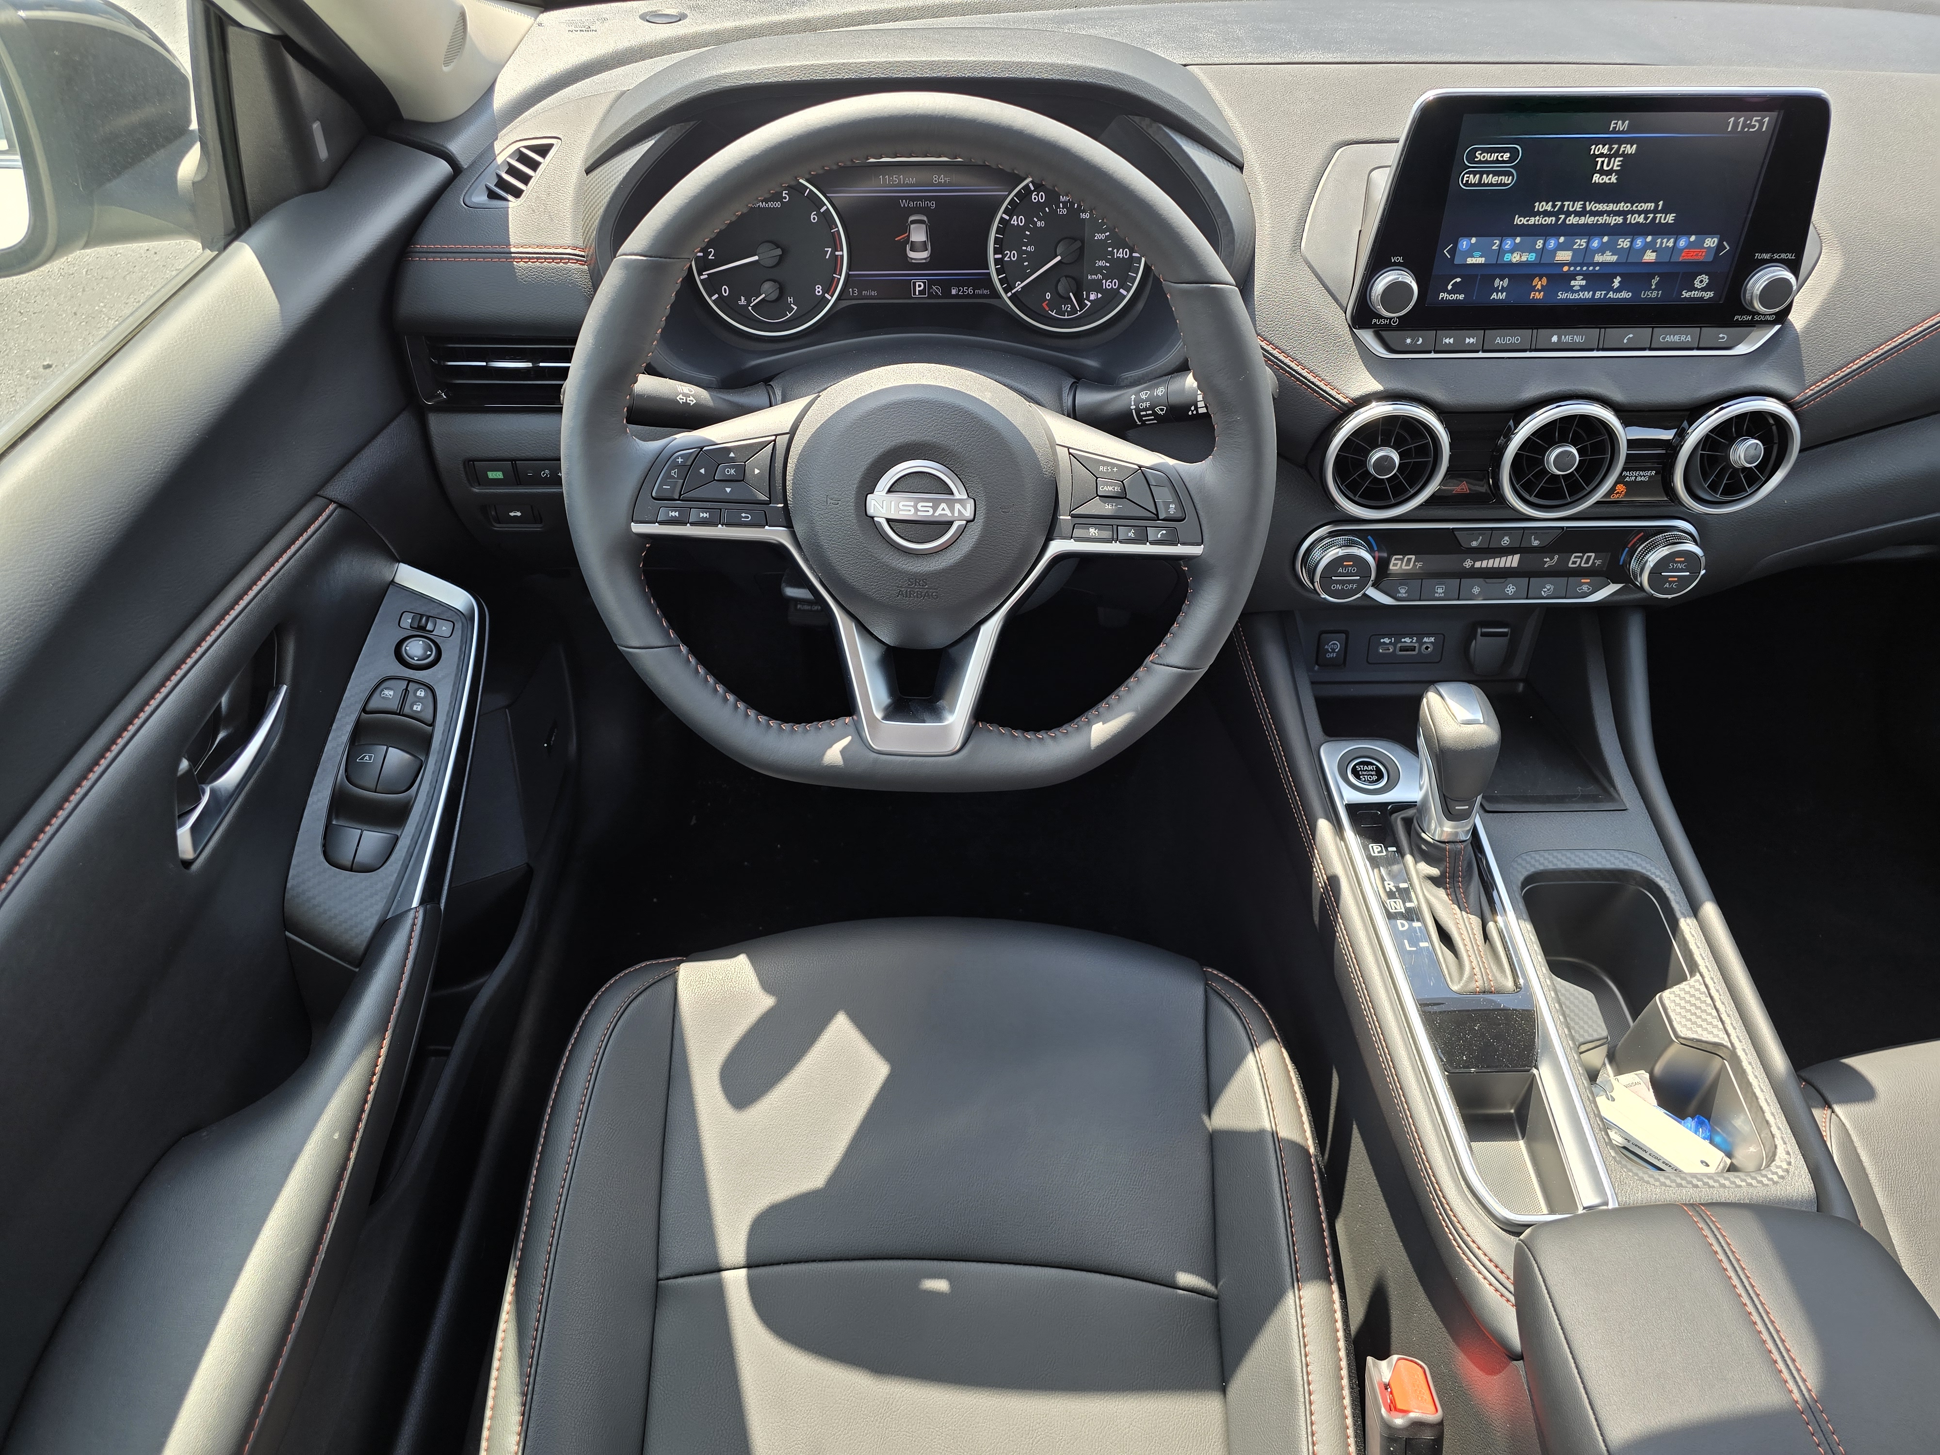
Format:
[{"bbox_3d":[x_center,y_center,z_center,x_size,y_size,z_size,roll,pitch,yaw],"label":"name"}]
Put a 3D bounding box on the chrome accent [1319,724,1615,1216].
[{"bbox_3d":[0.296,0.140,0.792,0.092,0.030,0.350,-1,45,-2],"label":"chrome accent"}]

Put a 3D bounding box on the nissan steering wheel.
[{"bbox_3d":[-0.026,-0.147,0.692,0.372,0.360,0.090,2,1,-2],"label":"nissan steering wheel"}]

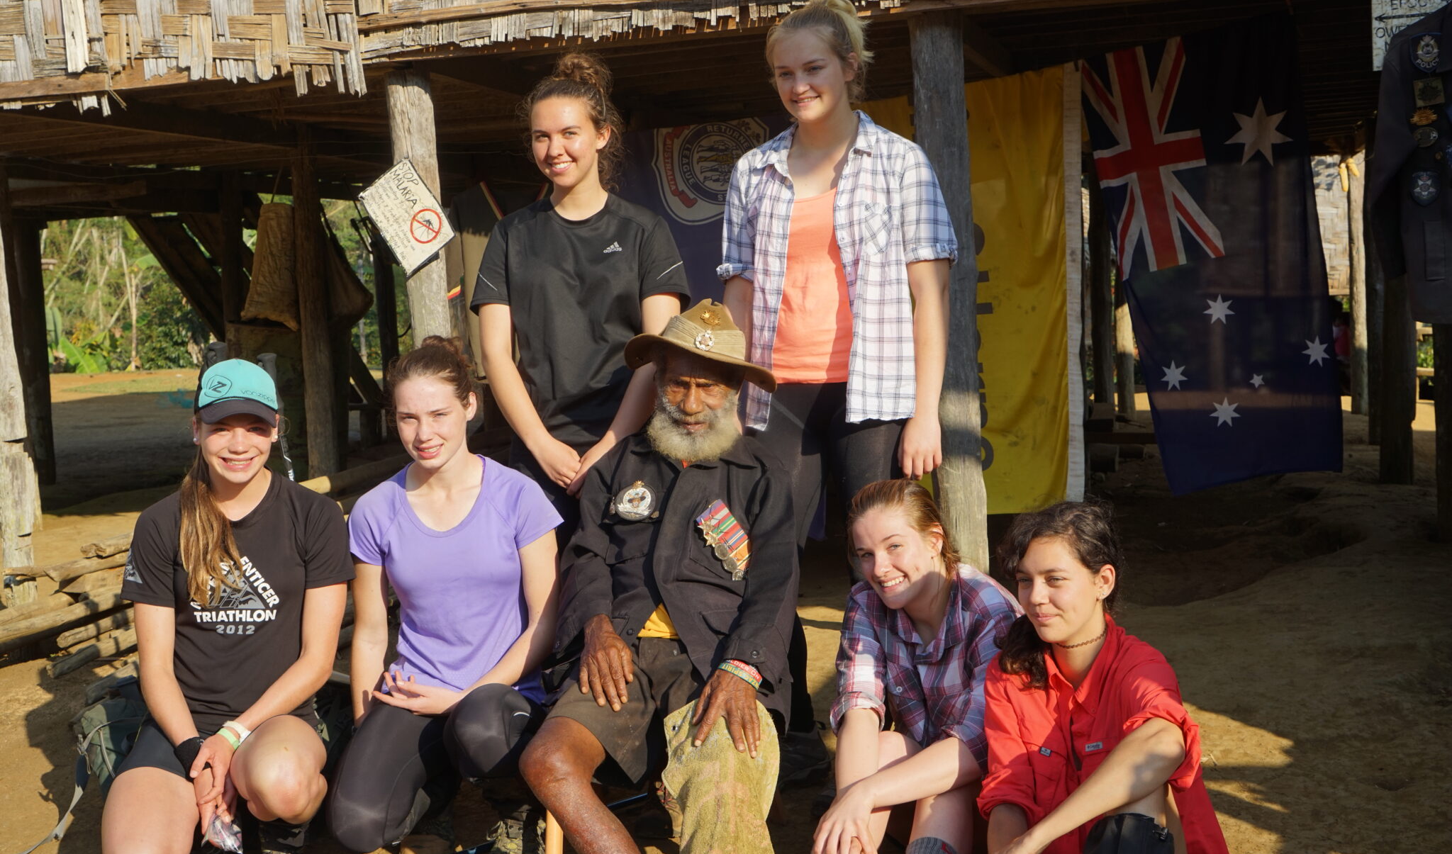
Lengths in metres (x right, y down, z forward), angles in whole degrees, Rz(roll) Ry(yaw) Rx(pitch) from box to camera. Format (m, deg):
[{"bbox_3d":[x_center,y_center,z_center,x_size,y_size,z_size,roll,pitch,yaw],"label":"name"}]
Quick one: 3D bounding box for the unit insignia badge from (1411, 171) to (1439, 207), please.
[{"bbox_3d":[1.764,-0.602,4.270,0.077,0.088,0.012,-1,6,16],"label":"unit insignia badge"}]

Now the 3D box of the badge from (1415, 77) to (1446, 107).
[{"bbox_3d":[1.774,-0.845,4.270,0.074,0.073,0.010,-1,6,16],"label":"badge"}]

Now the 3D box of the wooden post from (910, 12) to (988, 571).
[{"bbox_3d":[0.676,-0.296,5.068,0.155,1.856,0.155,-2,6,18],"label":"wooden post"}]

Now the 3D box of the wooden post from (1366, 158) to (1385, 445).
[{"bbox_3d":[3.572,-0.718,9.322,0.120,1.626,0.120,-1,6,18],"label":"wooden post"}]

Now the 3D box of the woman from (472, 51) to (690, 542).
[{"bbox_3d":[-0.285,-0.021,3.878,0.500,1.650,0.340,-1,6,12],"label":"woman"}]

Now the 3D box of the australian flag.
[{"bbox_3d":[1.855,-0.654,6.450,0.950,1.780,0.120,-1,6,18],"label":"australian flag"}]

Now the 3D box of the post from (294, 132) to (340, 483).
[{"bbox_3d":[-2.290,-0.648,9.472,0.160,1.987,0.160,-1,6,18],"label":"post"}]

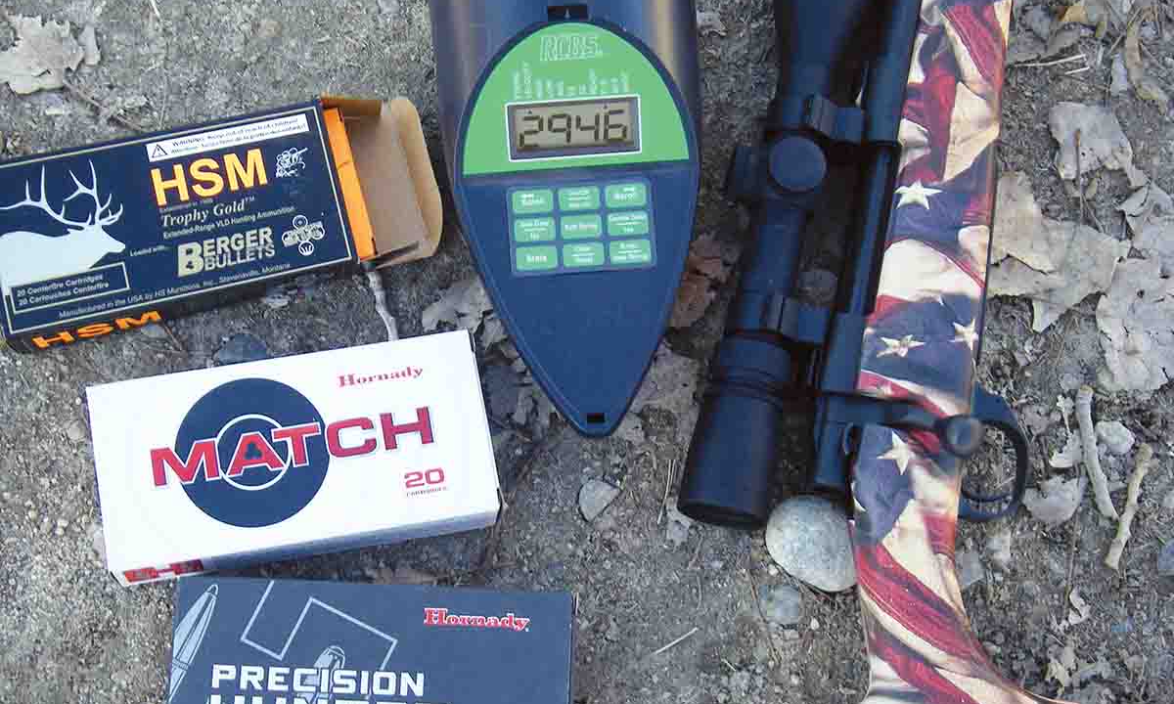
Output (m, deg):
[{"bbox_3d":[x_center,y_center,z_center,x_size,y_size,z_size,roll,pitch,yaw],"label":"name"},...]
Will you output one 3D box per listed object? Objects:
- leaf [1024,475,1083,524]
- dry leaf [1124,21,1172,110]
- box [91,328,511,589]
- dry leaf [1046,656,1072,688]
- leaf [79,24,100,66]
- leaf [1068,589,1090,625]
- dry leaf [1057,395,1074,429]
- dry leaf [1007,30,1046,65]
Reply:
[{"bbox_3d":[0.214,0.068,0.857,0.029,0.009,0.023,1,74,-4],"label":"leaf"},{"bbox_3d":[0.272,-0.140,0.918,0.015,0.010,0.049,-18,78,-9],"label":"dry leaf"},{"bbox_3d":[-0.128,0.046,0.819,0.165,0.040,0.081,-9,75,-7],"label":"box"},{"bbox_3d":[0.212,0.144,0.837,0.013,0.006,0.015,1,74,-4],"label":"dry leaf"},{"bbox_3d":[-0.235,-0.145,0.882,0.009,0.005,0.021,-11,77,-7],"label":"leaf"},{"bbox_3d":[0.223,0.117,0.850,0.012,0.006,0.012,-37,81,-12],"label":"leaf"},{"bbox_3d":[0.224,0.028,0.871,0.008,0.005,0.016,1,74,-4],"label":"dry leaf"},{"bbox_3d":[0.215,-0.150,0.920,0.023,0.006,0.019,1,74,-4],"label":"dry leaf"}]

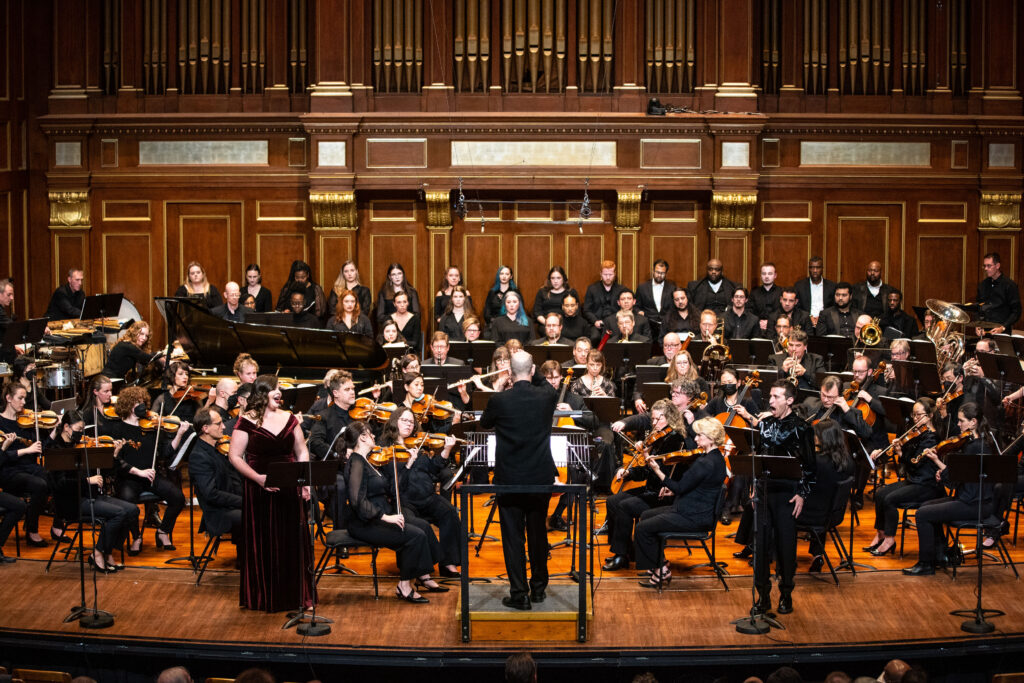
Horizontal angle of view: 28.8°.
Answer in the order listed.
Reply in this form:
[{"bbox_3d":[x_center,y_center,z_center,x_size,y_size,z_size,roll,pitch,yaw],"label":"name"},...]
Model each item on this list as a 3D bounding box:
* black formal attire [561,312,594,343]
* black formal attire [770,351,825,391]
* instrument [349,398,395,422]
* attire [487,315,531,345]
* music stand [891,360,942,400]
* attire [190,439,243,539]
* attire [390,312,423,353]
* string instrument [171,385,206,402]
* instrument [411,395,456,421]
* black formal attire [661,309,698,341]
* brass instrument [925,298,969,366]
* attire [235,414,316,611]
[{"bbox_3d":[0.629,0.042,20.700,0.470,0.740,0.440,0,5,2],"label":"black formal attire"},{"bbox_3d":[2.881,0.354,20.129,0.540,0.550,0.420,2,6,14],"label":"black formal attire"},{"bbox_3d":[-1.024,0.579,16.000,0.620,0.110,0.220,7,49,12],"label":"instrument"},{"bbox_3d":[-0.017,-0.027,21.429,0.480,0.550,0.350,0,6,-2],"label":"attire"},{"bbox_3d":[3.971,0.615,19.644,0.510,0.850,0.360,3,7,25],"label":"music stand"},{"bbox_3d":[-2.196,1.269,15.700,0.680,1.000,0.500,2,6,21],"label":"attire"},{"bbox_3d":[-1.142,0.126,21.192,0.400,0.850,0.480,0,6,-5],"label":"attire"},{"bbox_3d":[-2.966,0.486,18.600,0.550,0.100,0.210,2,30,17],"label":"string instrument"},{"bbox_3d":[-0.615,0.610,18.000,0.600,0.210,0.100,15,-29,3],"label":"instrument"},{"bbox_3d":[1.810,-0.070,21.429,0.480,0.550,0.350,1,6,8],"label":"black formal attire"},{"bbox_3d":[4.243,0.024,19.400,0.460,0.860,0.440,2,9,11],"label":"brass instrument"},{"bbox_3d":[-1.744,1.239,14.734,0.570,1.426,0.460,-3,7,-25],"label":"attire"}]

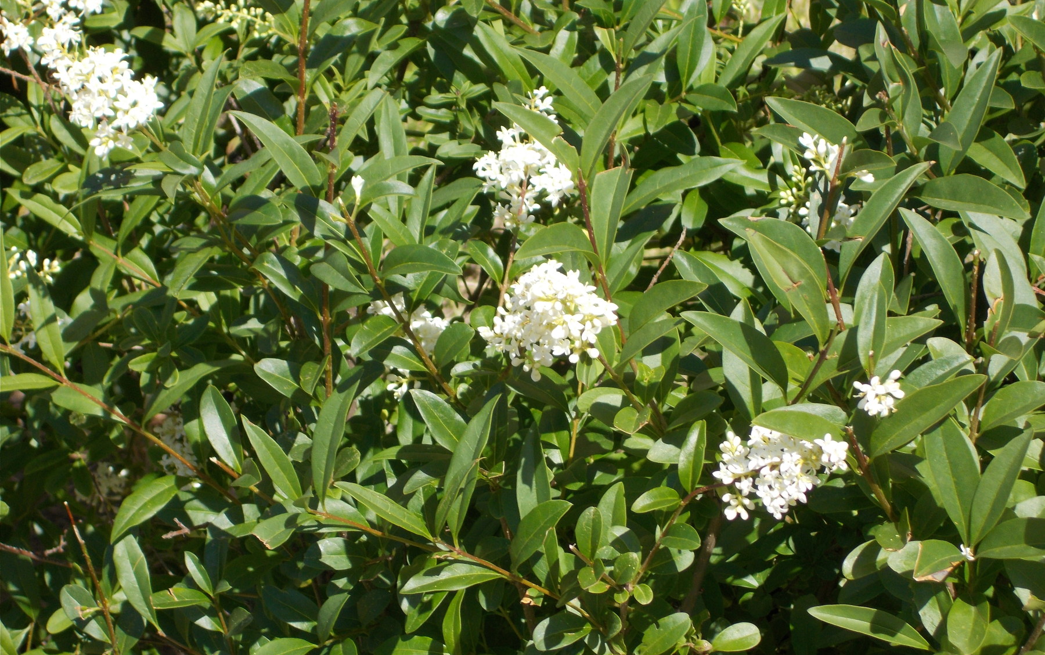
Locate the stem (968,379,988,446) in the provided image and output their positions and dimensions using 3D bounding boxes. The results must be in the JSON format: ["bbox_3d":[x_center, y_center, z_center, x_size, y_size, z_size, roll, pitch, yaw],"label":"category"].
[{"bbox_3d":[0.192,0.036,1.650,0.002,0.029,0.002,12,12,0],"label":"stem"}]

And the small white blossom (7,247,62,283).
[{"bbox_3d":[-0.196,-0.025,1.570,0.024,0.017,0.020,0,20,0],"label":"small white blossom"}]

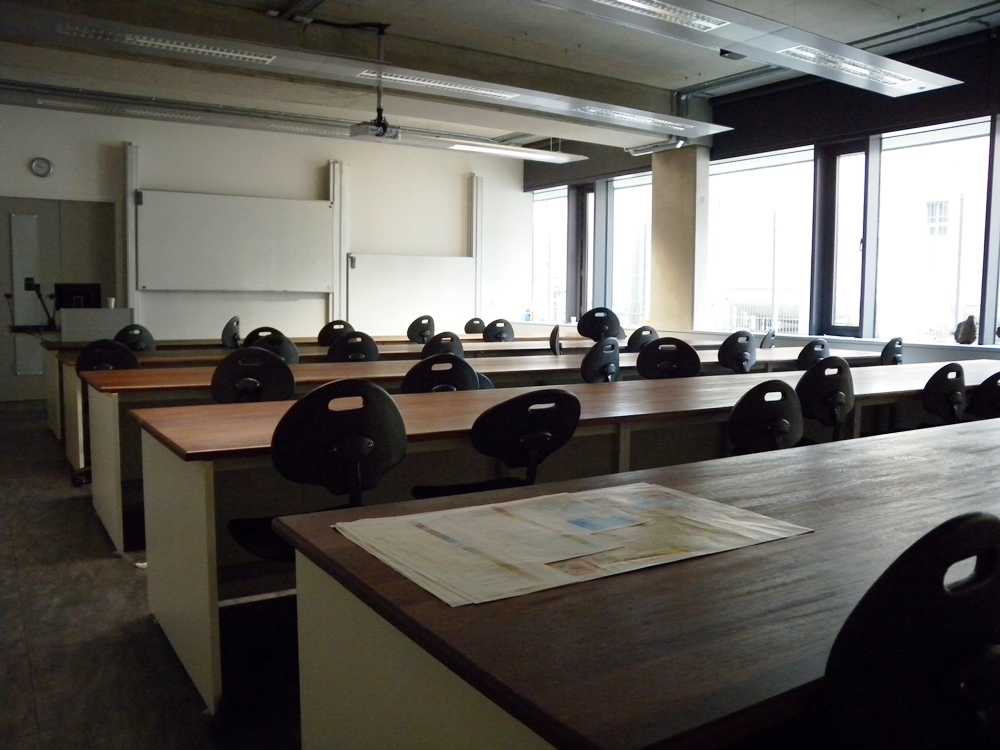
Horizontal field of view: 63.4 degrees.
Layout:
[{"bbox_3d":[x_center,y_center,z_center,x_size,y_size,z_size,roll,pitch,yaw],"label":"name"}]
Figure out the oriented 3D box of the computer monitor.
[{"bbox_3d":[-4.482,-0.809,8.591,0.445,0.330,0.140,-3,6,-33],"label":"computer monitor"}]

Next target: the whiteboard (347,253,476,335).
[{"bbox_3d":[-1.269,-1.148,11.971,2.124,1.221,0.050,-3,6,-33],"label":"whiteboard"}]

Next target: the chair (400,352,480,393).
[{"bbox_3d":[-0.347,0.314,4.540,0.570,0.902,0.580,0,5,-11],"label":"chair"}]

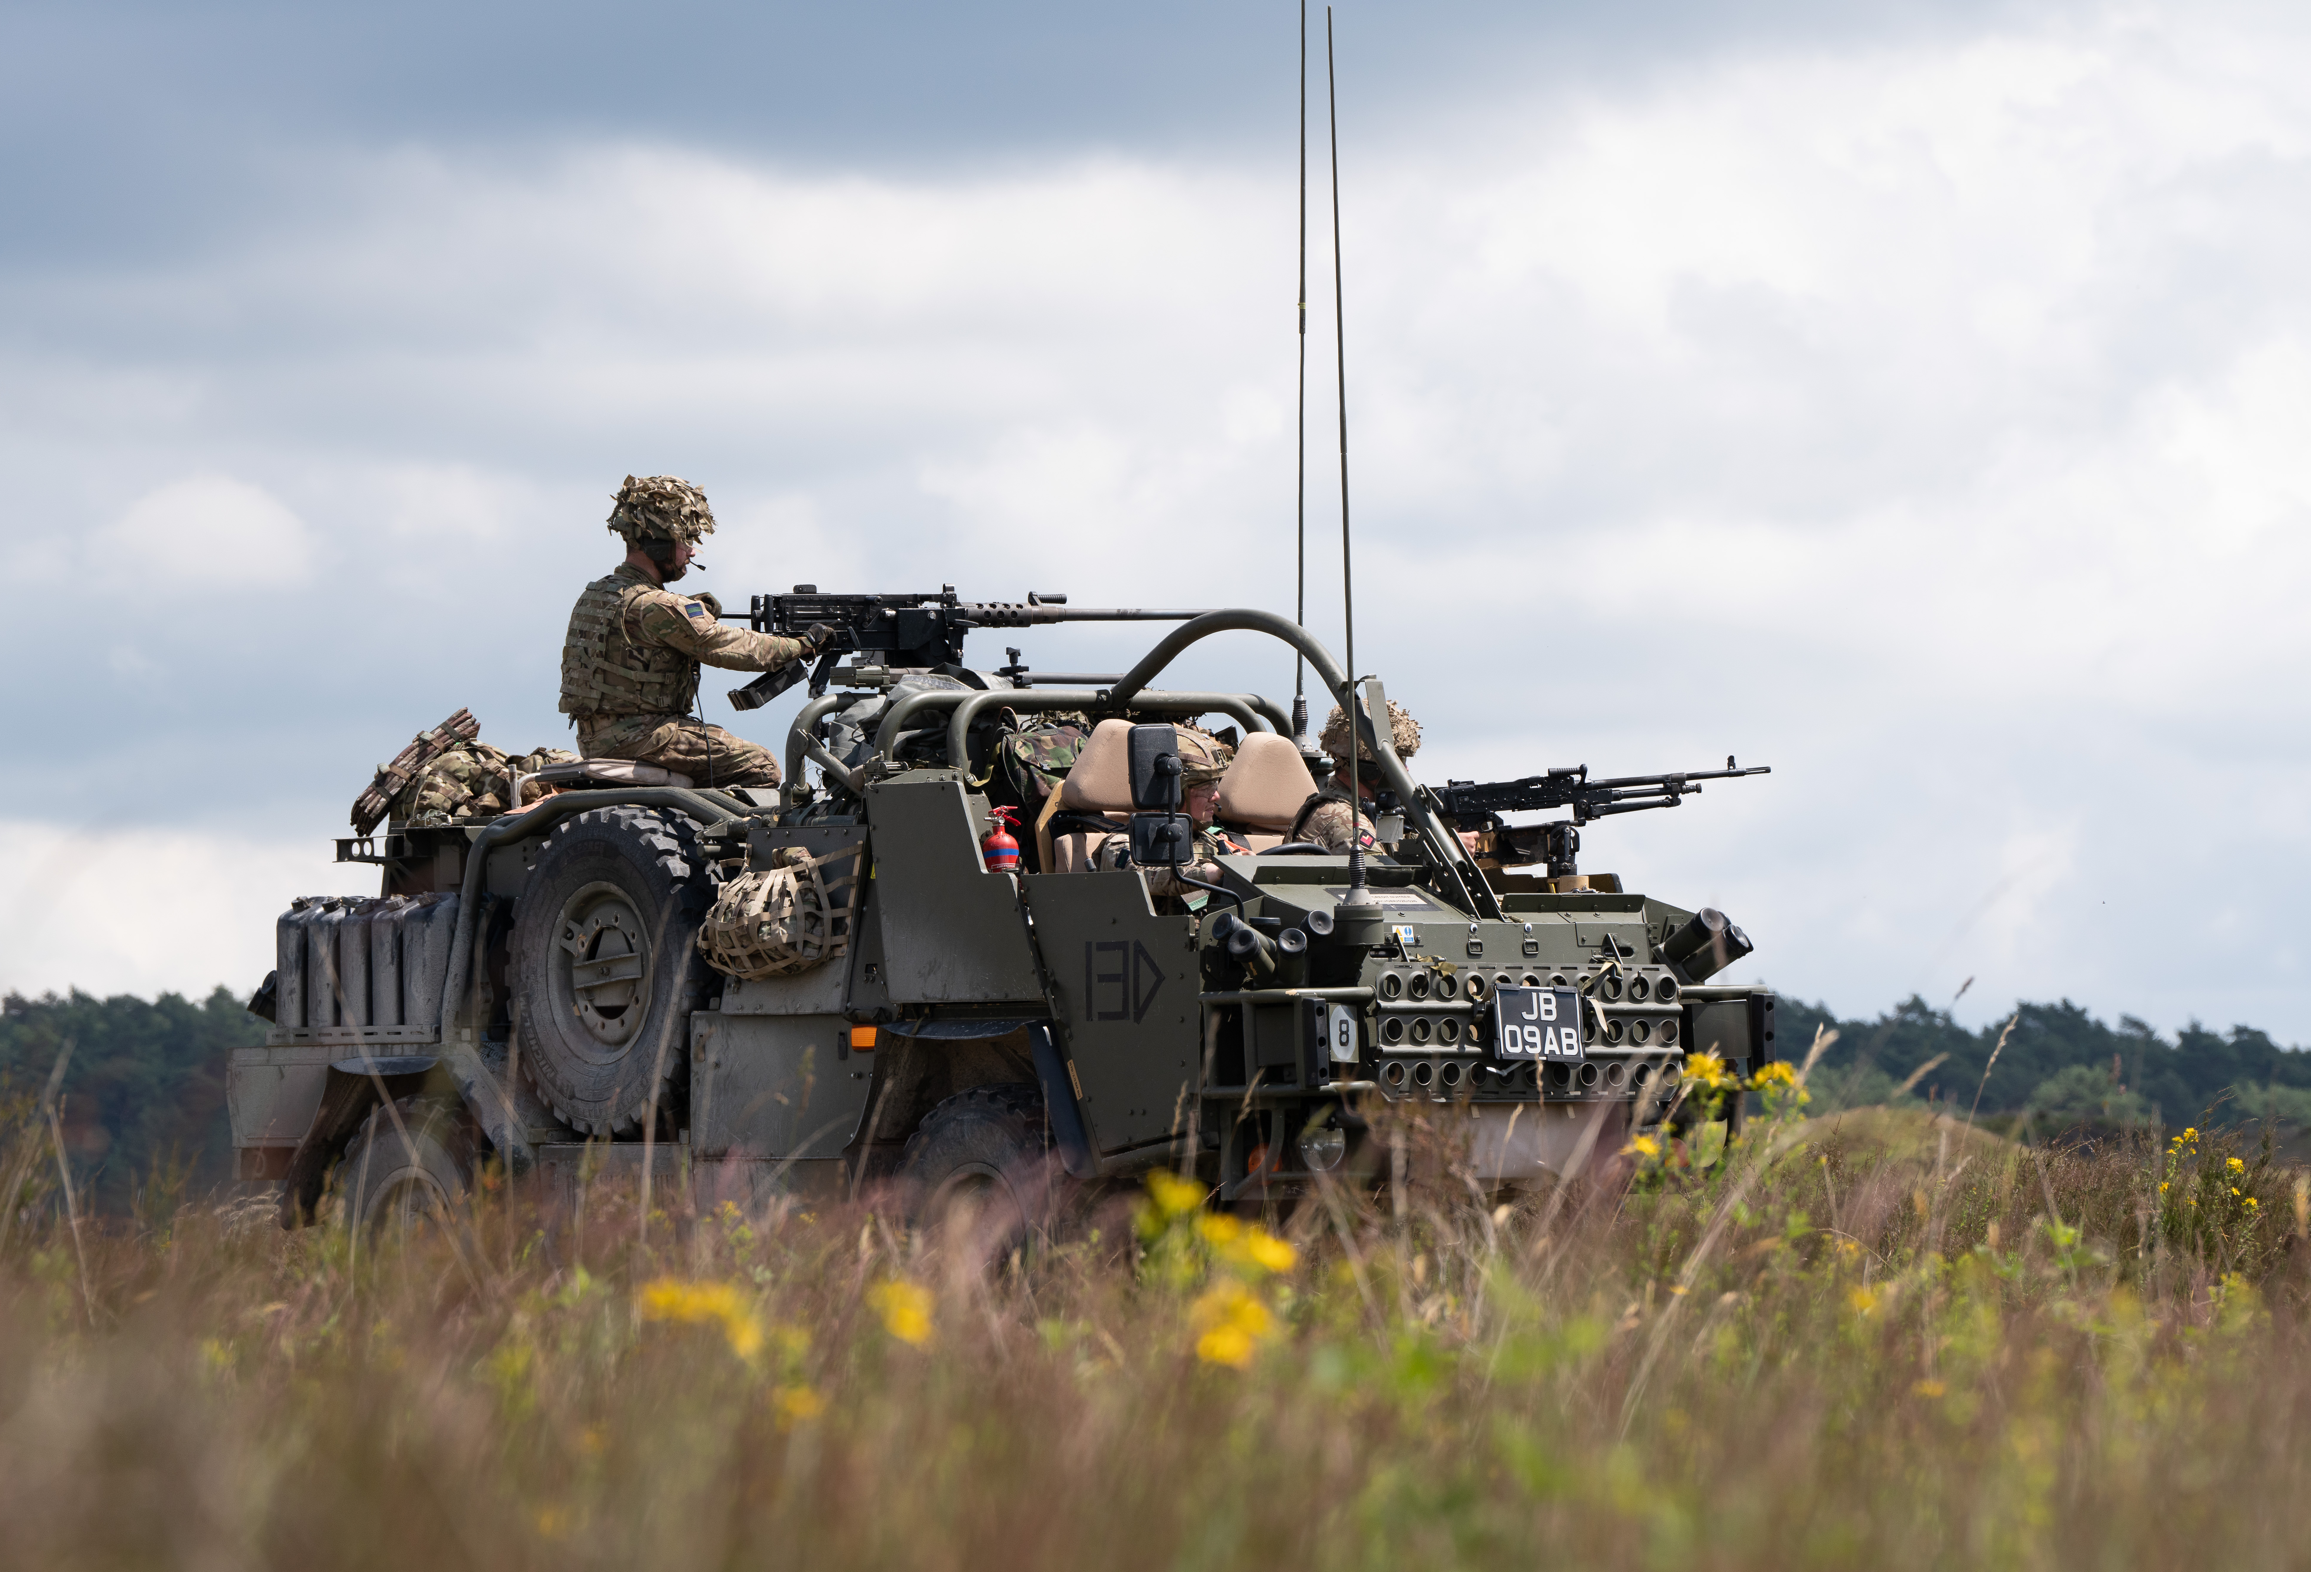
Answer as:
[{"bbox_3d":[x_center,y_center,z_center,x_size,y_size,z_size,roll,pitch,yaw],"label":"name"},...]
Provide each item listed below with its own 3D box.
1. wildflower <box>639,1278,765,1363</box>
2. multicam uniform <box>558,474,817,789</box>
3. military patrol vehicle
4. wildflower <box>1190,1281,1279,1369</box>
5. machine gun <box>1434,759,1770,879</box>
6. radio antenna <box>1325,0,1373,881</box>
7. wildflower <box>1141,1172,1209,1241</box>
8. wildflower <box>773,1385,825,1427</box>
[{"bbox_3d":[-0.465,0.547,13.000,0.120,0.080,0.085,0,-2,0],"label":"wildflower"},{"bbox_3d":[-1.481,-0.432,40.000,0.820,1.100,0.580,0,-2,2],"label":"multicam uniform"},{"bbox_3d":[-0.540,0.700,39.150,2.050,2.500,5.450,1,-2,-38],"label":"military patrol vehicle"},{"bbox_3d":[0.084,0.572,13.500,0.085,0.088,0.075,0,-2,0],"label":"wildflower"},{"bbox_3d":[1.286,0.091,38.000,1.150,0.300,0.250,6,-2,7],"label":"machine gun"},{"bbox_3d":[0.557,-0.965,37.075,0.090,2.620,0.090,-2,-3,0],"label":"radio antenna"},{"bbox_3d":[0.021,0.462,14.000,0.075,0.068,0.070,0,-2,0],"label":"wildflower"},{"bbox_3d":[-0.365,0.635,13.000,0.046,0.036,0.042,0,-2,0],"label":"wildflower"}]

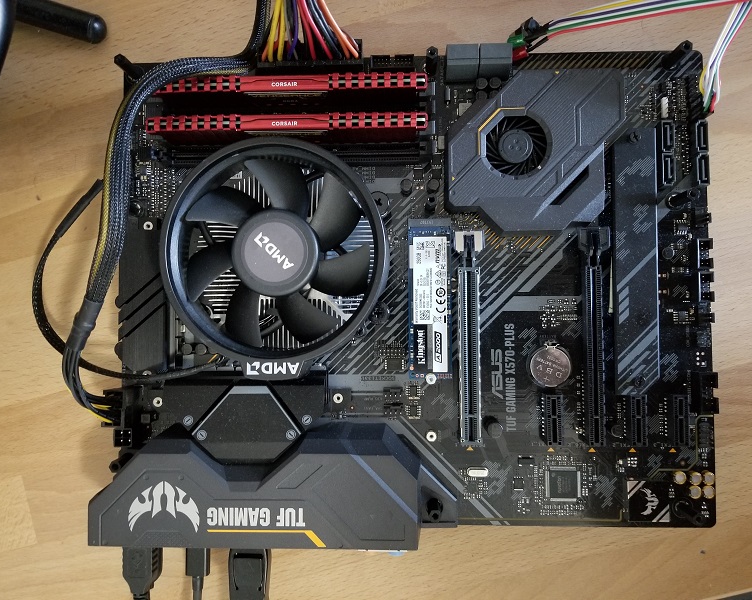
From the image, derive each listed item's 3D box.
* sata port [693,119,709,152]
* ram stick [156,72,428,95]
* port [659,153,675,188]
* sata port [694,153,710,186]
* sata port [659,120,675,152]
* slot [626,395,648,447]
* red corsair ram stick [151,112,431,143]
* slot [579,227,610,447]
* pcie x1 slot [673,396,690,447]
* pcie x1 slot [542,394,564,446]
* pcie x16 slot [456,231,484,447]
[{"bbox_3d":[0.164,-0.082,0.305,0.006,0.009,0.017,0,87,2],"label":"sata port"},{"bbox_3d":[-0.042,-0.102,0.301,0.136,0.034,0.007,0,87,2],"label":"ram stick"},{"bbox_3d":[0.147,-0.065,0.305,0.006,0.009,0.017,0,87,2],"label":"port"},{"bbox_3d":[0.164,-0.065,0.305,0.006,0.009,0.016,0,87,2],"label":"sata port"},{"bbox_3d":[0.147,-0.082,0.306,0.006,0.009,0.016,0,87,2],"label":"sata port"},{"bbox_3d":[0.129,0.059,0.299,0.008,0.011,0.025,0,87,2],"label":"slot"},{"bbox_3d":[-0.042,-0.083,0.300,0.136,0.034,0.007,0,87,2],"label":"red corsair ram stick"},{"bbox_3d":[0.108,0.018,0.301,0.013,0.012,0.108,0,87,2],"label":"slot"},{"bbox_3d":[0.149,0.059,0.298,0.008,0.011,0.025,0,87,2],"label":"pcie x1 slot"},{"bbox_3d":[0.088,0.059,0.301,0.008,0.011,0.025,0,87,2],"label":"pcie x1 slot"},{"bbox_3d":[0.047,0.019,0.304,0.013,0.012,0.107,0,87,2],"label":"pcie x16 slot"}]

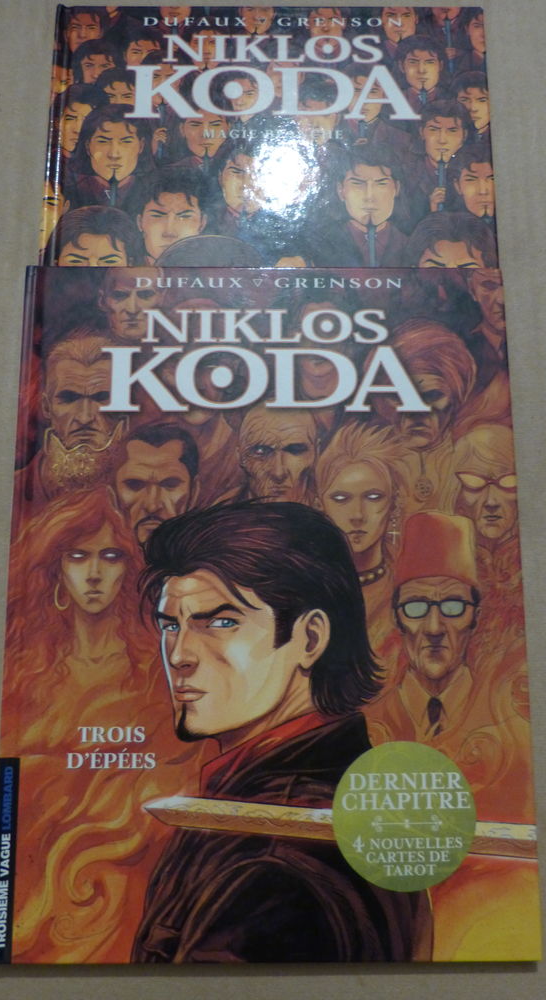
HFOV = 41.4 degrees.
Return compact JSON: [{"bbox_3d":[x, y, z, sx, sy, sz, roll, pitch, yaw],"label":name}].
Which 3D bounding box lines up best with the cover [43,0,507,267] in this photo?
[{"bbox_3d":[-0.002,-0.111,0.358,0.225,0.010,0.302,0,79,0],"label":"cover"}]

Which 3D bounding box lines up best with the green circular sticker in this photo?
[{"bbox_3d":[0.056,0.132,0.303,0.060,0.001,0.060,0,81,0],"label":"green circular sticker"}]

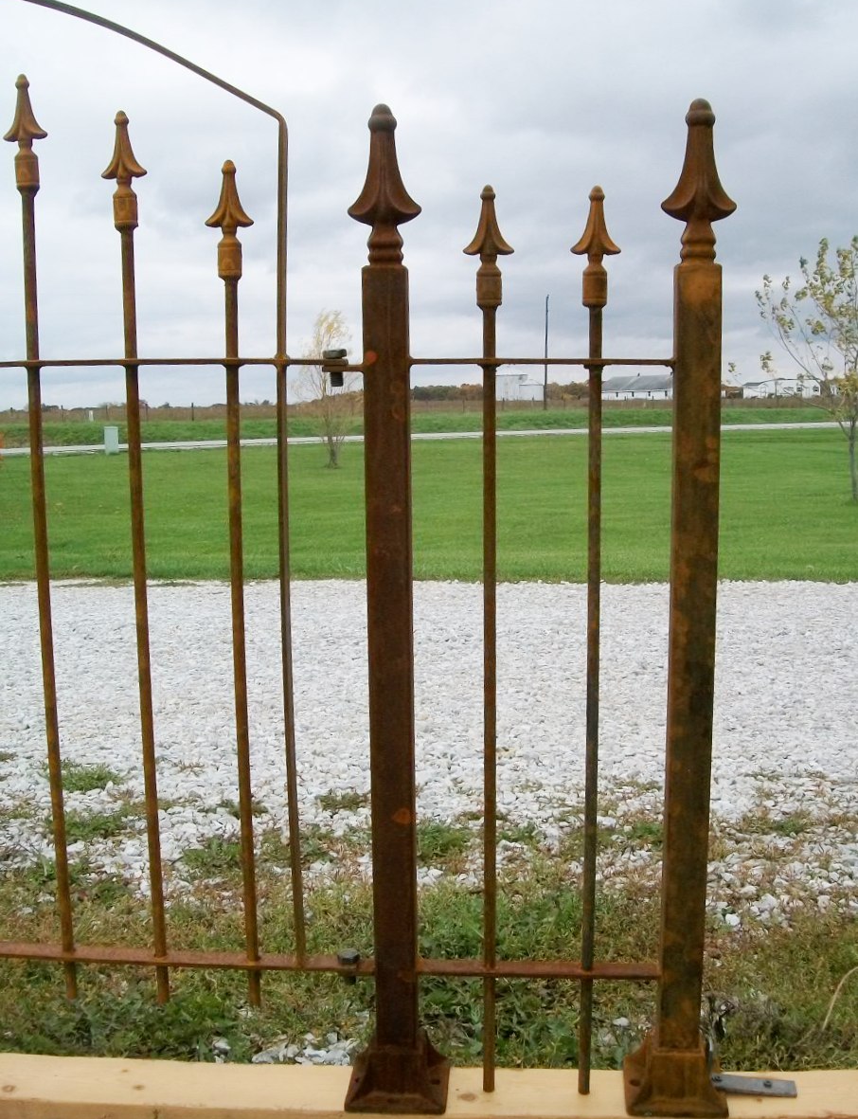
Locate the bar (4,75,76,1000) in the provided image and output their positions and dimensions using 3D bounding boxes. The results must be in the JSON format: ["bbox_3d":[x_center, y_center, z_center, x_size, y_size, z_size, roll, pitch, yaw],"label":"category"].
[{"bbox_3d":[-0.488,0.002,1.467,0.057,1.178,0.055,0,8,4],"label":"bar"}]

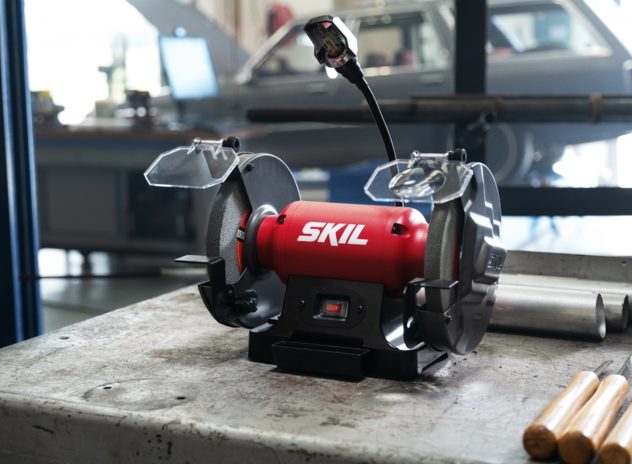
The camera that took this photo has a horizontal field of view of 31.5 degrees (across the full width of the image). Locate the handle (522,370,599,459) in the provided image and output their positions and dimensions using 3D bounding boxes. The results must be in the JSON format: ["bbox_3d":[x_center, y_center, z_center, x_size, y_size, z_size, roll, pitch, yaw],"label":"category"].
[{"bbox_3d":[0.225,0.157,1.003,0.028,0.028,0.196,4,10,25],"label":"handle"}]

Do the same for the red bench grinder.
[{"bbox_3d":[0.026,-0.043,1.196,0.352,0.368,0.222,4,10,27],"label":"red bench grinder"}]

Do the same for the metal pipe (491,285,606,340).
[{"bbox_3d":[0.218,0.090,1.363,0.257,0.051,0.051,4,10,28],"label":"metal pipe"}]

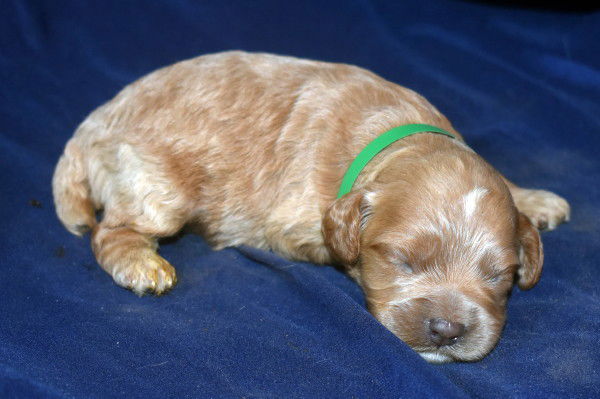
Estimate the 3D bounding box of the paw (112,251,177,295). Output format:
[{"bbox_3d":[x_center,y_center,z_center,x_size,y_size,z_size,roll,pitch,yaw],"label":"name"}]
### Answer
[{"bbox_3d":[-0.076,0.036,0.488,0.025,0.018,0.029,-20,40,-26],"label":"paw"}]

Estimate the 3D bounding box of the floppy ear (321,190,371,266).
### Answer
[{"bbox_3d":[0.022,0.014,0.482,0.013,0.034,0.023,-27,43,-33],"label":"floppy ear"}]

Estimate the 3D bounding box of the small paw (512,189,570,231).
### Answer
[{"bbox_3d":[0.127,0.005,0.527,0.031,0.018,0.025,20,40,26],"label":"small paw"}]

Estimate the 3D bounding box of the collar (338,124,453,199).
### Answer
[{"bbox_3d":[0.050,-0.004,0.497,0.074,0.072,0.013,-20,40,-26],"label":"collar"}]

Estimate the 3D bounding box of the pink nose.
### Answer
[{"bbox_3d":[0.065,0.059,0.446,0.015,0.012,0.010,1,35,2],"label":"pink nose"}]

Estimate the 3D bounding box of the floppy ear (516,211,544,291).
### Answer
[{"bbox_3d":[0.109,0.024,0.475,0.013,0.034,0.023,22,41,28],"label":"floppy ear"}]

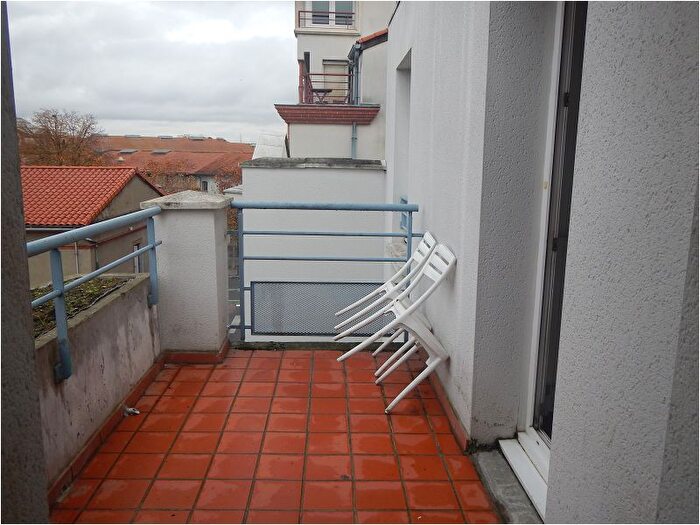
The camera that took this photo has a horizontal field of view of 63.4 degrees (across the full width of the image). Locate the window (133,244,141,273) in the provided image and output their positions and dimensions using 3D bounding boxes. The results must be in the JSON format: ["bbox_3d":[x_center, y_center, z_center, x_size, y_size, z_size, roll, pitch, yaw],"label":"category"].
[{"bbox_3d":[-9.390,-0.107,24.877,0.200,1.450,1.050,1,11,-2],"label":"window"}]

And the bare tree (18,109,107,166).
[{"bbox_3d":[-21.409,-7.215,42.366,7.000,9.000,6.600,1,11,-2],"label":"bare tree"}]

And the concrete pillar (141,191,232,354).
[{"bbox_3d":[-1.039,0.068,3.744,0.485,1.080,0.480,1,11,-2],"label":"concrete pillar"}]

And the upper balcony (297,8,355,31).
[{"bbox_3d":[-0.767,-7.838,18.496,2.100,0.800,0.450,1,11,-2],"label":"upper balcony"}]

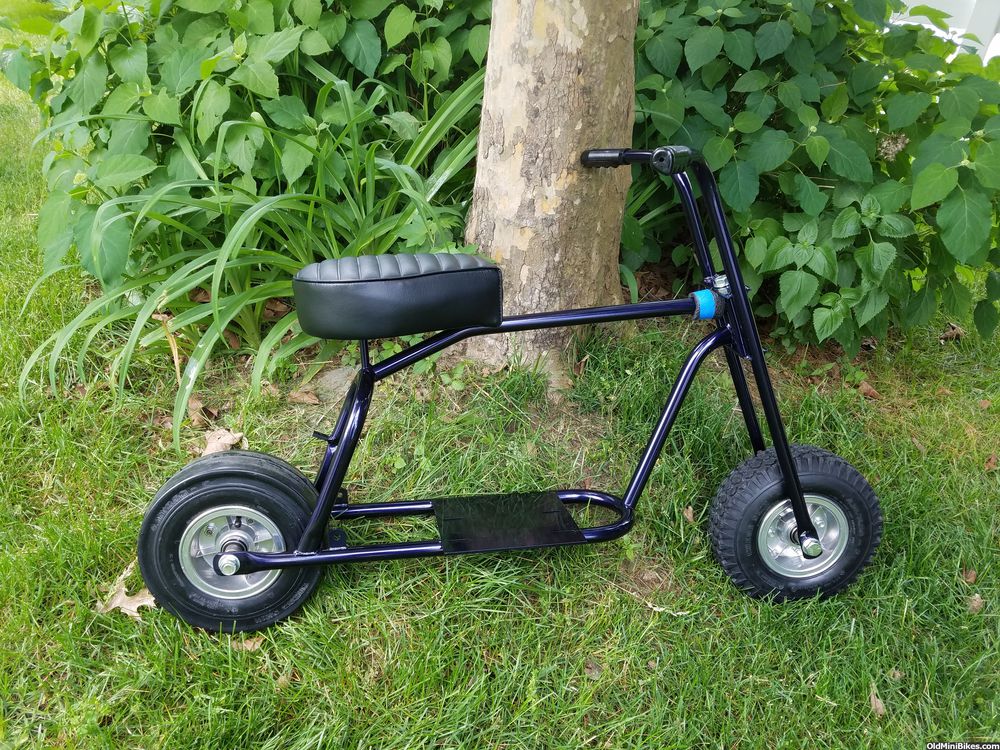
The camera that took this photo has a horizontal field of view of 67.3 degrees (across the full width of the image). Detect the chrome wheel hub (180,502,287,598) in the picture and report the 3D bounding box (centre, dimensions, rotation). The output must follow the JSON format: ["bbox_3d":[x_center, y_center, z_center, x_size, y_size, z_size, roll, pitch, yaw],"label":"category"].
[{"bbox_3d":[-0.405,0.260,1.159,0.155,0.155,0.075,1,16,-10],"label":"chrome wheel hub"}]

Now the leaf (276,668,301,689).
[{"bbox_3d":[-0.312,0.447,1.108,0.030,0.015,0.035,1,30,-10],"label":"leaf"}]

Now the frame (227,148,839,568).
[{"bbox_3d":[0.072,-0.035,1.204,0.998,0.650,0.620,1,16,-10],"label":"frame"}]

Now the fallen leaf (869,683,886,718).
[{"bbox_3d":[0.588,0.508,1.172,0.018,0.015,0.059,4,30,-5],"label":"fallen leaf"}]

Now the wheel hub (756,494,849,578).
[{"bbox_3d":[0.525,0.272,1.329,0.155,0.155,0.075,3,16,-2],"label":"wheel hub"}]

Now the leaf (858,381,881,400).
[{"bbox_3d":[1.010,0.041,2.057,0.045,0.030,0.075,7,30,1],"label":"leaf"}]

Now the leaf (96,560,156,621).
[{"bbox_3d":[-0.600,0.350,1.225,0.090,0.025,0.110,12,30,9],"label":"leaf"}]

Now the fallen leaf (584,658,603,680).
[{"bbox_3d":[0.147,0.459,1.174,0.022,0.015,0.039,-14,35,-30],"label":"fallen leaf"}]

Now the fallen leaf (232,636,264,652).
[{"bbox_3d":[-0.384,0.415,1.151,0.047,0.015,0.024,-6,32,-21],"label":"fallen leaf"}]

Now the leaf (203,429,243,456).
[{"bbox_3d":[-0.581,0.144,1.580,0.078,0.030,0.114,-3,31,-16],"label":"leaf"}]

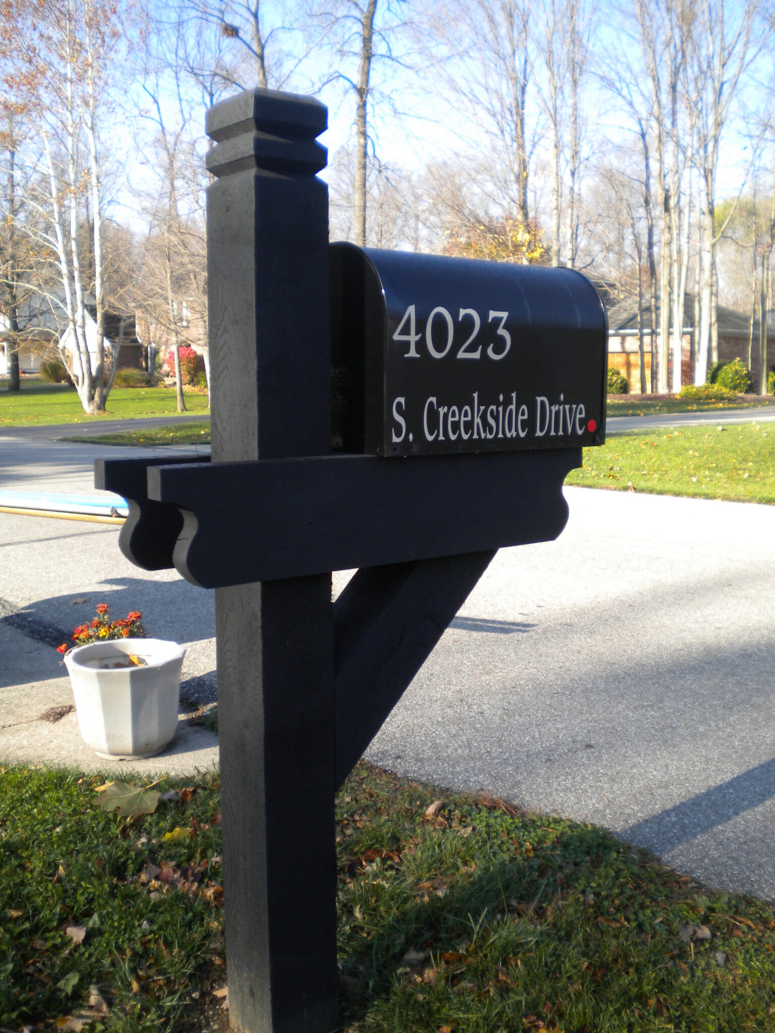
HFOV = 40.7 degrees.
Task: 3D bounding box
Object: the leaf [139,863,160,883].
[{"bbox_3d":[-0.533,0.798,2.341,0.047,0.025,0.055,-2,8,-13],"label":"leaf"}]

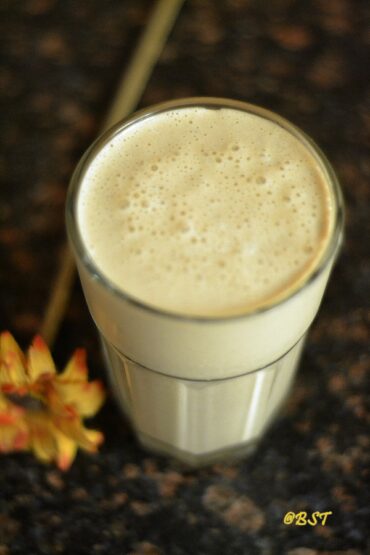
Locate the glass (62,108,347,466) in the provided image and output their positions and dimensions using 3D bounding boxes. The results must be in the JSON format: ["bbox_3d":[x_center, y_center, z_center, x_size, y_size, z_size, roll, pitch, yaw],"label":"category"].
[{"bbox_3d":[0.007,0.012,0.413,0.086,0.128,0.086,0,57,0],"label":"glass"}]

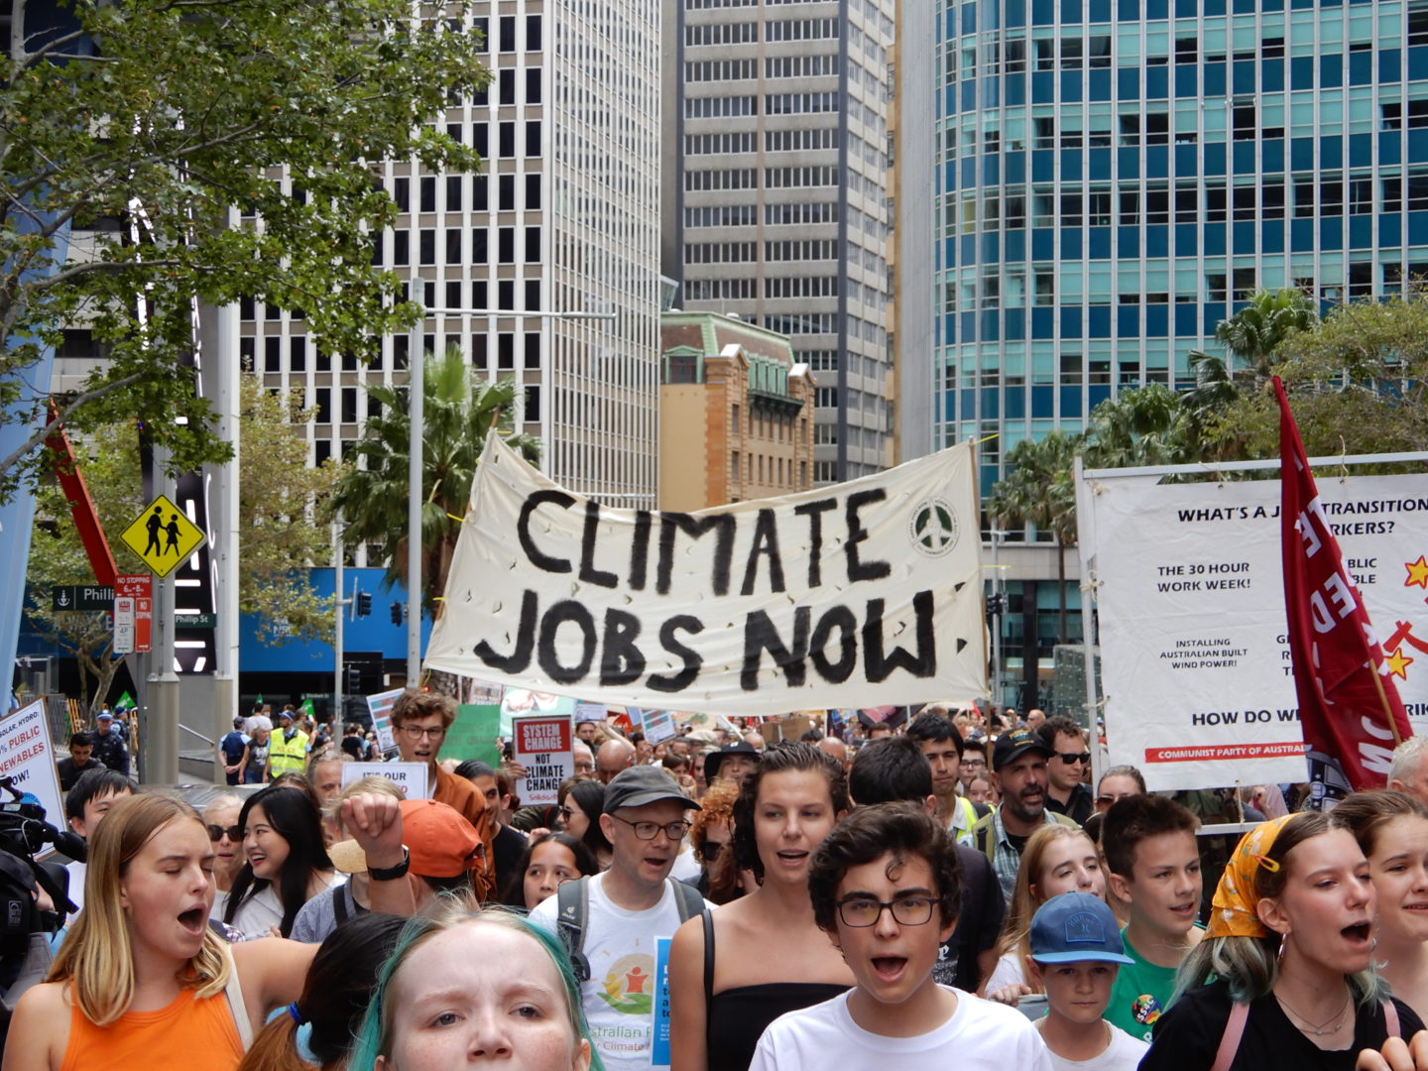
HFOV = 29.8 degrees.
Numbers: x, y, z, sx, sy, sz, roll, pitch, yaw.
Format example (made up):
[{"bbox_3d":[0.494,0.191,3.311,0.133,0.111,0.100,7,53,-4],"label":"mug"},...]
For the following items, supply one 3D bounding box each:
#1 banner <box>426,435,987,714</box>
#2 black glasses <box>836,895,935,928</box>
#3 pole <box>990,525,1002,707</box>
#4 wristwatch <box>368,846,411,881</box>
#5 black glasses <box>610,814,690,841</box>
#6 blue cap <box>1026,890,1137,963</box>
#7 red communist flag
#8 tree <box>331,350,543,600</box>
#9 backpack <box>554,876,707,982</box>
[{"bbox_3d":[-0.031,0.168,11.500,2.410,1.200,0.200,0,-1,6],"label":"banner"},{"bbox_3d":[0.233,0.508,3.620,0.139,0.043,0.140,-3,-7,5],"label":"black glasses"},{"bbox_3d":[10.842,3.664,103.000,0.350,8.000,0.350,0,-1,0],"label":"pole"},{"bbox_3d":[-0.484,0.488,4.000,0.060,0.040,0.057,16,28,41],"label":"wristwatch"},{"bbox_3d":[-0.137,0.607,5.620,0.137,0.045,0.142,2,7,-28],"label":"black glasses"},{"bbox_3d":[0.634,0.680,4.640,0.170,0.125,0.260,-1,6,-6],"label":"blue cap"},{"bbox_3d":[2.027,0.197,8.850,0.370,1.460,0.250,-12,0,6],"label":"red communist flag"},{"bbox_3d":[-6.540,0.564,63.000,4.900,10.000,4.900,0,-1,0],"label":"tree"},{"bbox_3d":[-0.175,0.940,5.720,0.320,0.460,0.330,0,-1,2],"label":"backpack"}]

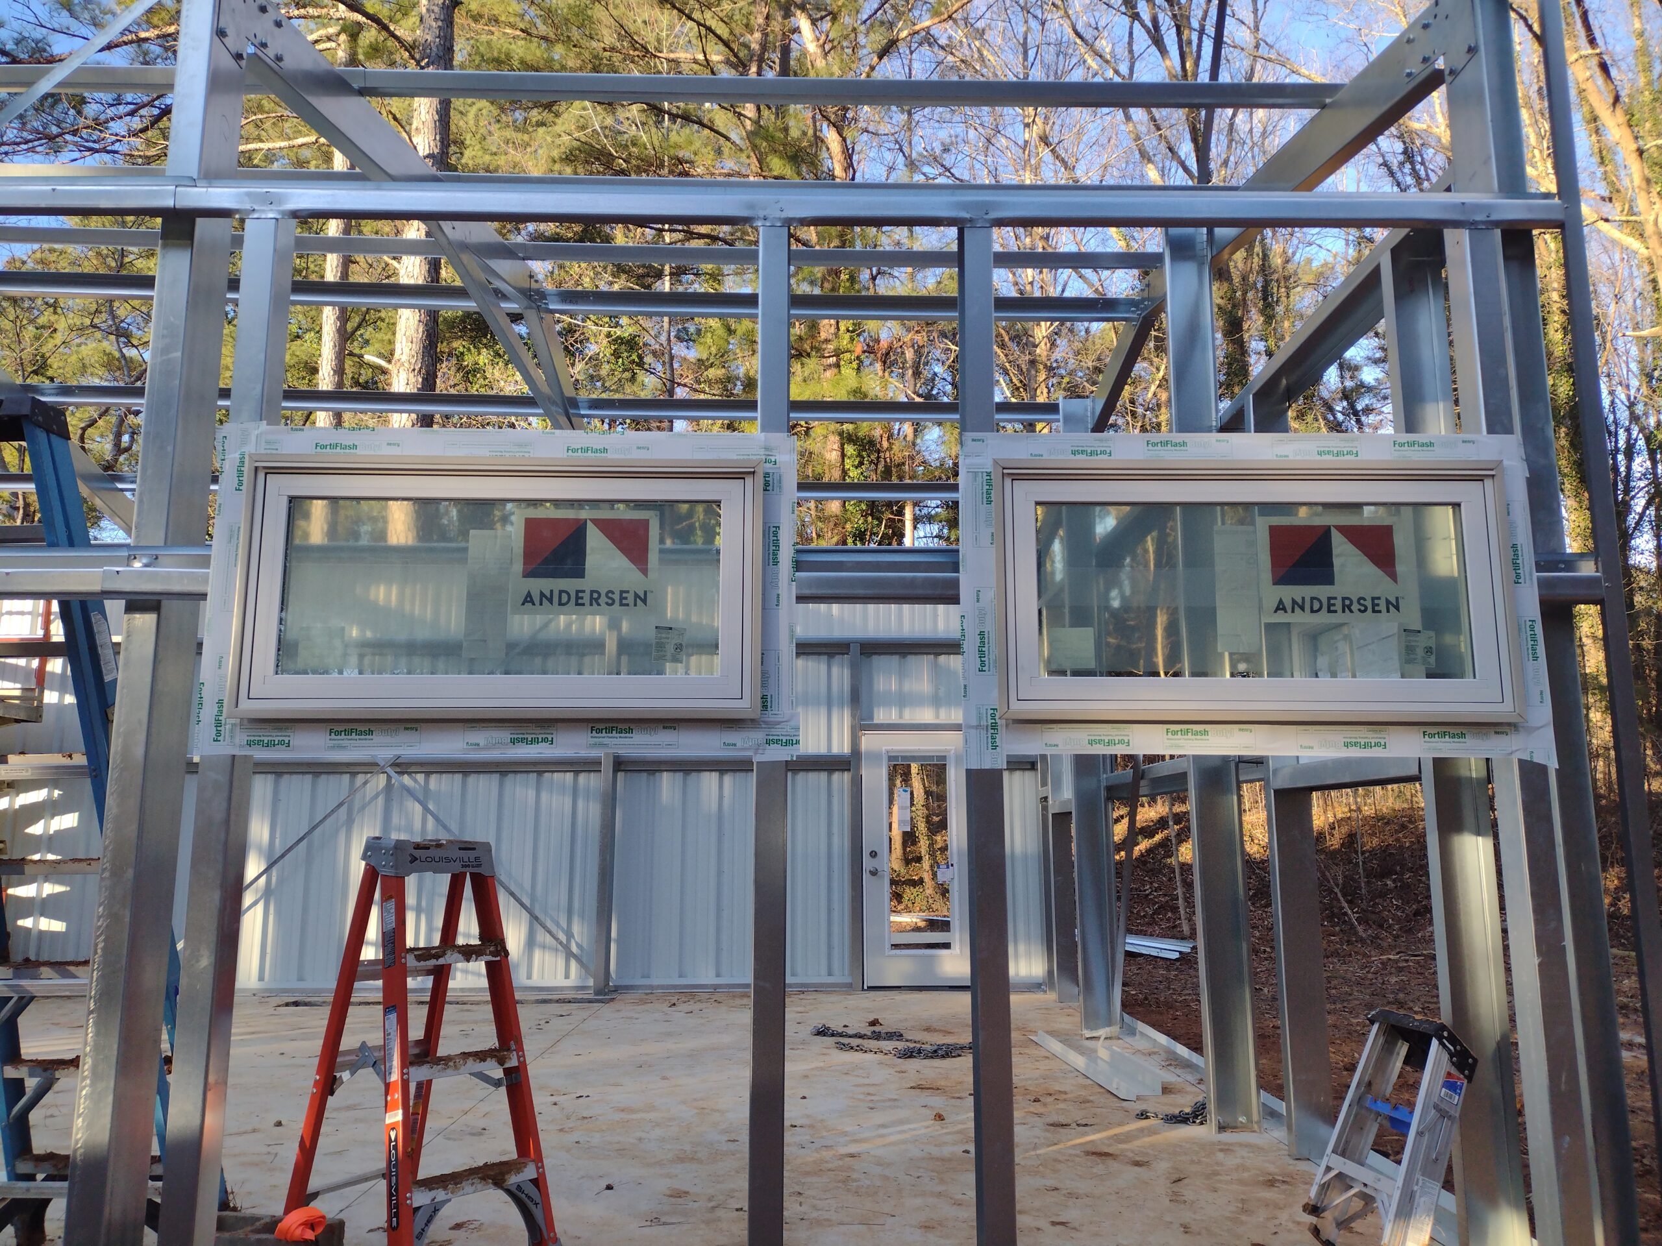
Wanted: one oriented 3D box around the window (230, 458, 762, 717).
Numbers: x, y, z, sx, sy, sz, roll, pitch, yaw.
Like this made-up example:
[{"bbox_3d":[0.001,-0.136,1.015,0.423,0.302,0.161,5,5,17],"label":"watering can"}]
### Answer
[{"bbox_3d":[-0.767,-0.080,3.042,1.215,0.617,0.090,0,-10,-1],"label":"window"}]

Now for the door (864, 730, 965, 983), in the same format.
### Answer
[{"bbox_3d":[0.745,1.930,10.660,0.930,2.040,0.060,0,-10,-1],"label":"door"}]

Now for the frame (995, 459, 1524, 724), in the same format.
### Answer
[{"bbox_3d":[0.994,-0.074,3.064,1.215,0.617,0.090,0,-10,-1],"label":"frame"}]

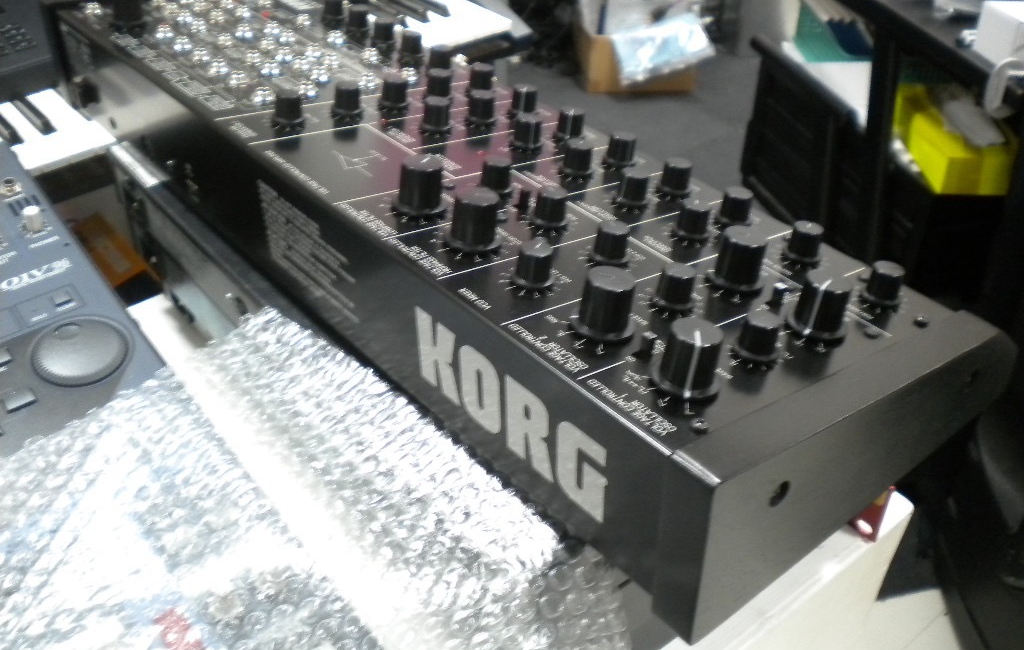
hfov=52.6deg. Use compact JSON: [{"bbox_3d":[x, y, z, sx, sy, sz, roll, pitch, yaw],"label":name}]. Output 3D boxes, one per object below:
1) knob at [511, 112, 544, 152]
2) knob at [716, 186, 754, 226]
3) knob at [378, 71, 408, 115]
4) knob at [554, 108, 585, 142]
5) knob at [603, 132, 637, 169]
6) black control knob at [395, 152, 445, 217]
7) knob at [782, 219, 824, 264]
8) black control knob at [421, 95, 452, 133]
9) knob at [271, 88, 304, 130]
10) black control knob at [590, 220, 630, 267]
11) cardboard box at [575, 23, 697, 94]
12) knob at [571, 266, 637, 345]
[{"bbox_3d":[0.008,-0.096,0.511,0.017,0.013,0.017,5,31,-3],"label":"knob"},{"bbox_3d":[0.098,-0.052,0.454,0.016,0.014,0.016,7,30,0],"label":"knob"},{"bbox_3d":[-0.066,-0.131,0.580,0.017,0.015,0.017,1,31,-12],"label":"knob"},{"bbox_3d":[0.033,-0.109,0.565,0.017,0.015,0.017,6,30,-4],"label":"knob"},{"bbox_3d":[0.053,-0.085,0.501,0.016,0.014,0.016,7,30,0],"label":"knob"},{"bbox_3d":[-0.038,-0.059,0.434,0.022,0.019,0.022,5,30,-3],"label":"black control knob"},{"bbox_3d":[0.121,-0.034,0.428,0.016,0.014,0.016,22,33,25],"label":"knob"},{"bbox_3d":[-0.040,-0.113,0.555,0.017,0.015,0.017,1,31,-12],"label":"black control knob"},{"bbox_3d":[-0.110,-0.106,0.507,0.016,0.014,0.016,7,30,0],"label":"knob"},{"bbox_3d":[0.043,-0.036,0.444,0.017,0.015,0.017,1,31,-12],"label":"black control knob"},{"bbox_3d":[0.340,-0.767,2.860,0.285,0.168,0.230,-3,35,-3],"label":"cardboard box"},{"bbox_3d":[0.033,-0.008,0.360,0.022,0.019,0.022,5,30,-3],"label":"knob"}]

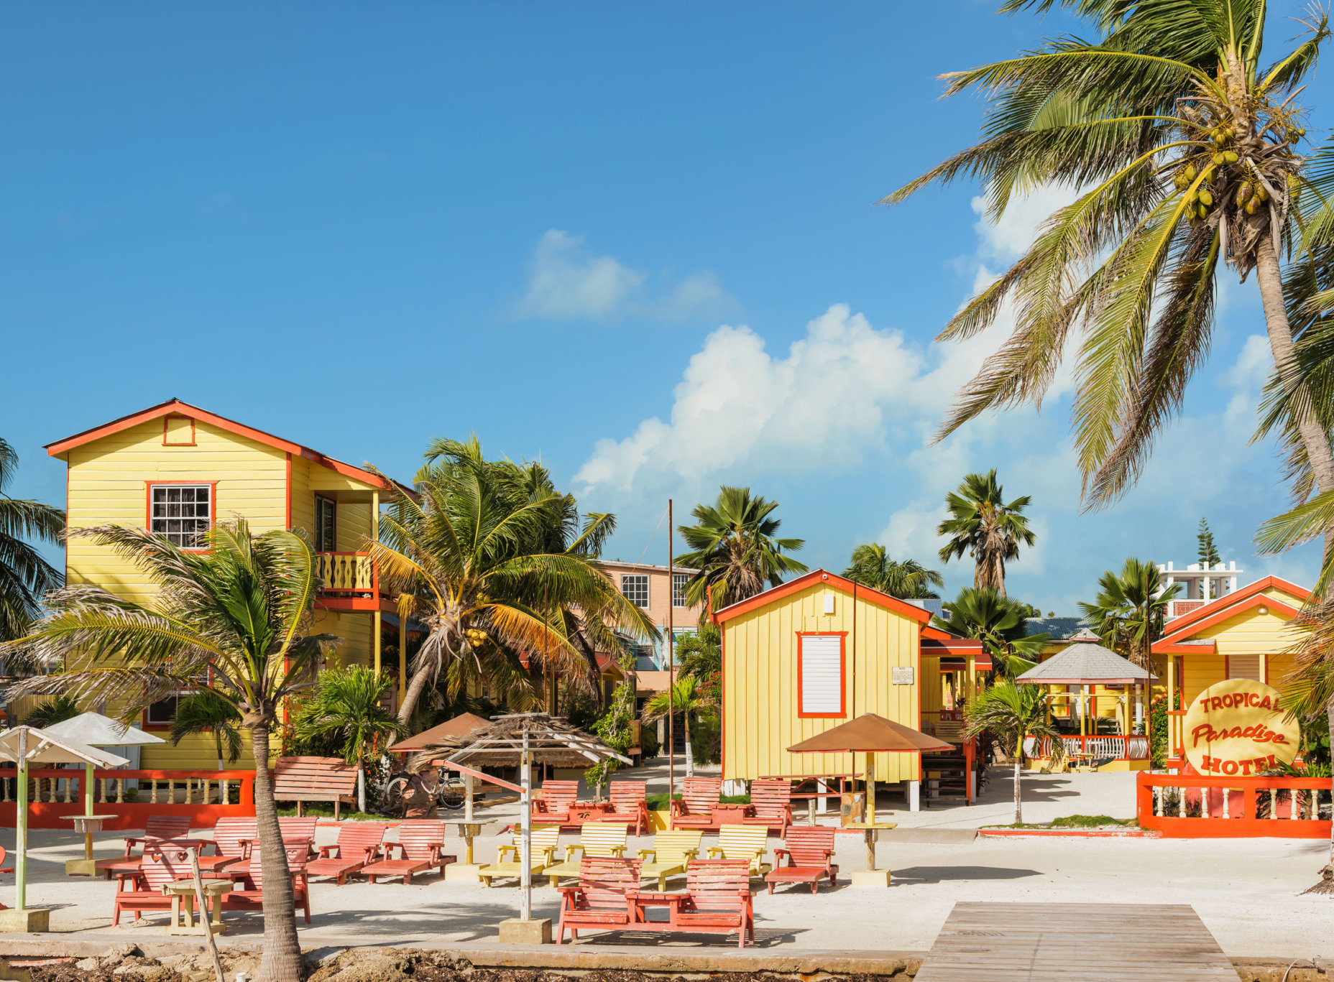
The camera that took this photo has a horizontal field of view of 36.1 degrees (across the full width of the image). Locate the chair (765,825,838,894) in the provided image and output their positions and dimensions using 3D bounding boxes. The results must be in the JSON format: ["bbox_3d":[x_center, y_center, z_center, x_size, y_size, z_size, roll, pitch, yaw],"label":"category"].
[{"bbox_3d":[1.700,4.583,25.489,0.740,0.730,1.900,-1,-6,13],"label":"chair"}]

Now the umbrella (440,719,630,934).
[{"bbox_3d":[-1.316,3.054,18.586,1.900,2.100,1.900,0,-6,0],"label":"umbrella"}]

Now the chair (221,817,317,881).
[{"bbox_3d":[-5.100,4.670,26.486,0.700,0.740,1.600,-1,-5,15],"label":"chair"}]

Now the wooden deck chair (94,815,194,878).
[{"bbox_3d":[-6.400,4.431,25.281,0.720,0.720,1.850,-1,-6,11],"label":"wooden deck chair"}]

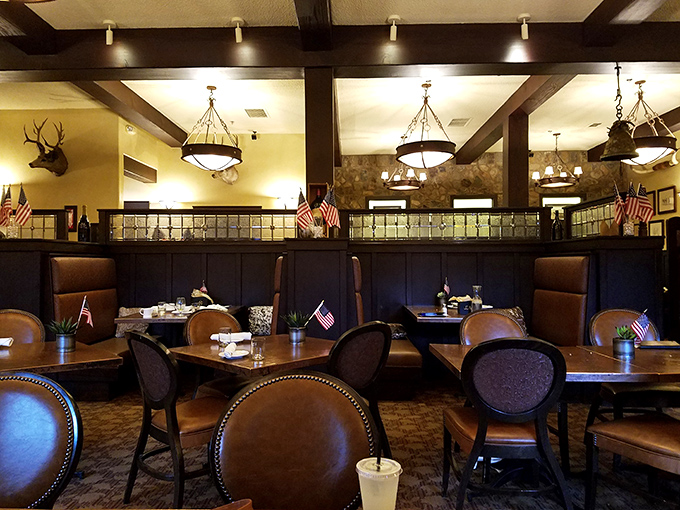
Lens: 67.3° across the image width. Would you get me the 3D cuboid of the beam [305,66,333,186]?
[{"bbox_3d":[-0.219,-1.084,5.681,0.290,1.896,0.300,0,-1,1],"label":"beam"}]

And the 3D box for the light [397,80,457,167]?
[{"bbox_3d":[1.259,-1.879,7.434,0.852,1.244,0.852,0,-1,1],"label":"light"}]

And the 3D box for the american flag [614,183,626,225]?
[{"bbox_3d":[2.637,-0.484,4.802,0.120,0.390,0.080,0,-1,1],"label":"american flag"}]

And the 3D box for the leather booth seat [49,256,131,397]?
[{"bbox_3d":[-2.476,0.744,5.673,0.689,1.416,1.400,0,-1,1],"label":"leather booth seat"}]

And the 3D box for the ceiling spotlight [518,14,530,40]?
[{"bbox_3d":[1.868,-2.295,5.175,0.125,0.215,0.125,0,-1,1],"label":"ceiling spotlight"}]

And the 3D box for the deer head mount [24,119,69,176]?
[{"bbox_3d":[-4.756,-1.742,8.275,0.580,0.944,0.520,1,-1,-37],"label":"deer head mount"}]

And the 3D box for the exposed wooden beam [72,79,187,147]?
[{"bbox_3d":[-3.180,-2.261,7.975,0.285,0.260,3.900,0,-1,1],"label":"exposed wooden beam"}]

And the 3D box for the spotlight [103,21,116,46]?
[{"bbox_3d":[-2.495,-2.400,5.521,0.137,0.273,0.140,0,-1,1],"label":"spotlight"}]

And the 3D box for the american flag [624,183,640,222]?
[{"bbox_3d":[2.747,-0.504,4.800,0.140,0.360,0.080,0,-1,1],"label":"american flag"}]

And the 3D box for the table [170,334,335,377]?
[{"bbox_3d":[-0.468,1.018,3.491,1.020,0.760,1.020,-1,-2,43],"label":"table"}]

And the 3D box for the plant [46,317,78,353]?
[{"bbox_3d":[-1.716,0.488,3.161,0.180,0.210,0.180,0,-1,1],"label":"plant"}]

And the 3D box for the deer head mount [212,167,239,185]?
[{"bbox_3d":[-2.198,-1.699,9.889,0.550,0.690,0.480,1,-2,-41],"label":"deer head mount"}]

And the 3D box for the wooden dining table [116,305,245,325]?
[{"bbox_3d":[-1.648,1.007,5.523,0.930,0.760,1.330,0,-1,1],"label":"wooden dining table"}]

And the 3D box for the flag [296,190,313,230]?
[{"bbox_3d":[-0.355,-0.449,5.100,0.160,0.400,0.100,0,-1,1],"label":"flag"}]

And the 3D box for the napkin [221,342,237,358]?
[{"bbox_3d":[-0.625,0.540,2.917,0.055,0.050,0.220,0,-1,1],"label":"napkin"}]

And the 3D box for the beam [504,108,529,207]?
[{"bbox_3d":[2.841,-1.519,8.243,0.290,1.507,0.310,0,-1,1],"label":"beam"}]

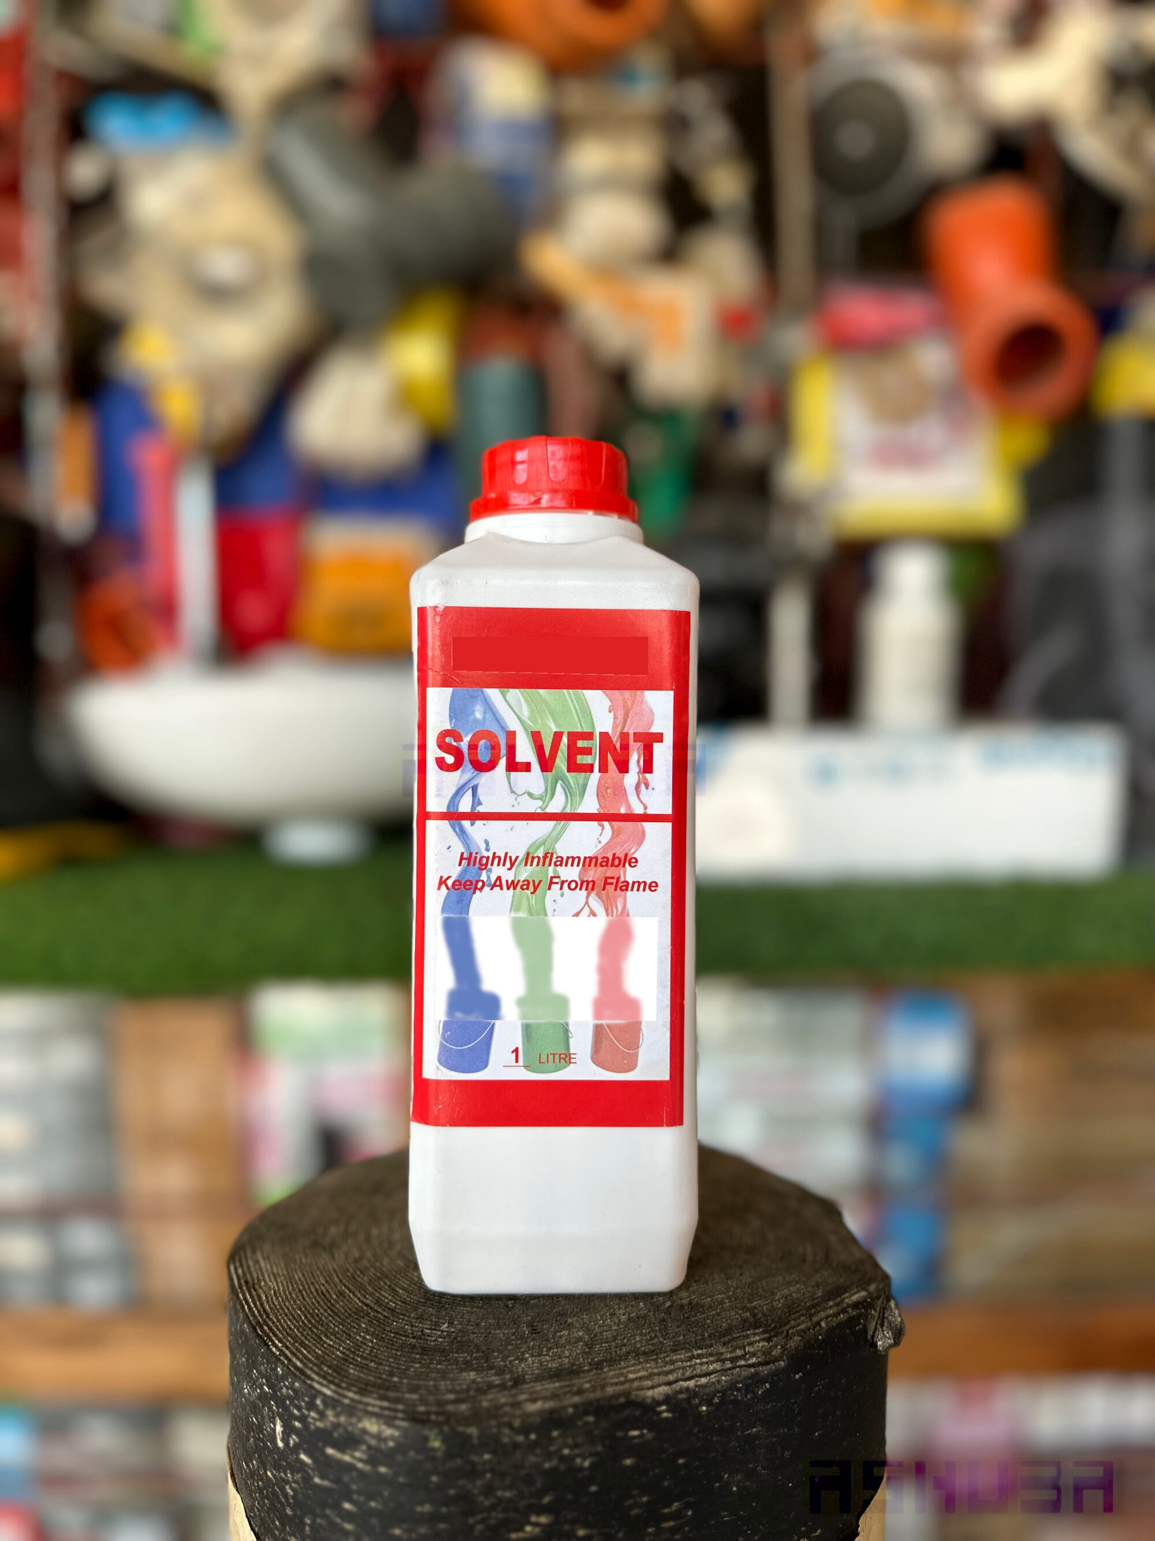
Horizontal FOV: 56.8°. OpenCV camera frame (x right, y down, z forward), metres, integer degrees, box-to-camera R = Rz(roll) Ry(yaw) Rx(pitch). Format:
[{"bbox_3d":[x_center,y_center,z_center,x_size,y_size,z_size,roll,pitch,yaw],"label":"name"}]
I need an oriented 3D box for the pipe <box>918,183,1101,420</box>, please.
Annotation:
[{"bbox_3d":[0.412,-0.443,1.030,0.128,0.205,0.172,0,1,-2],"label":"pipe"}]

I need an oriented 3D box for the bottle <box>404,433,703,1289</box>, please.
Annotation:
[{"bbox_3d":[-0.007,0.023,0.323,0.078,0.234,0.078,0,1,-1],"label":"bottle"}]

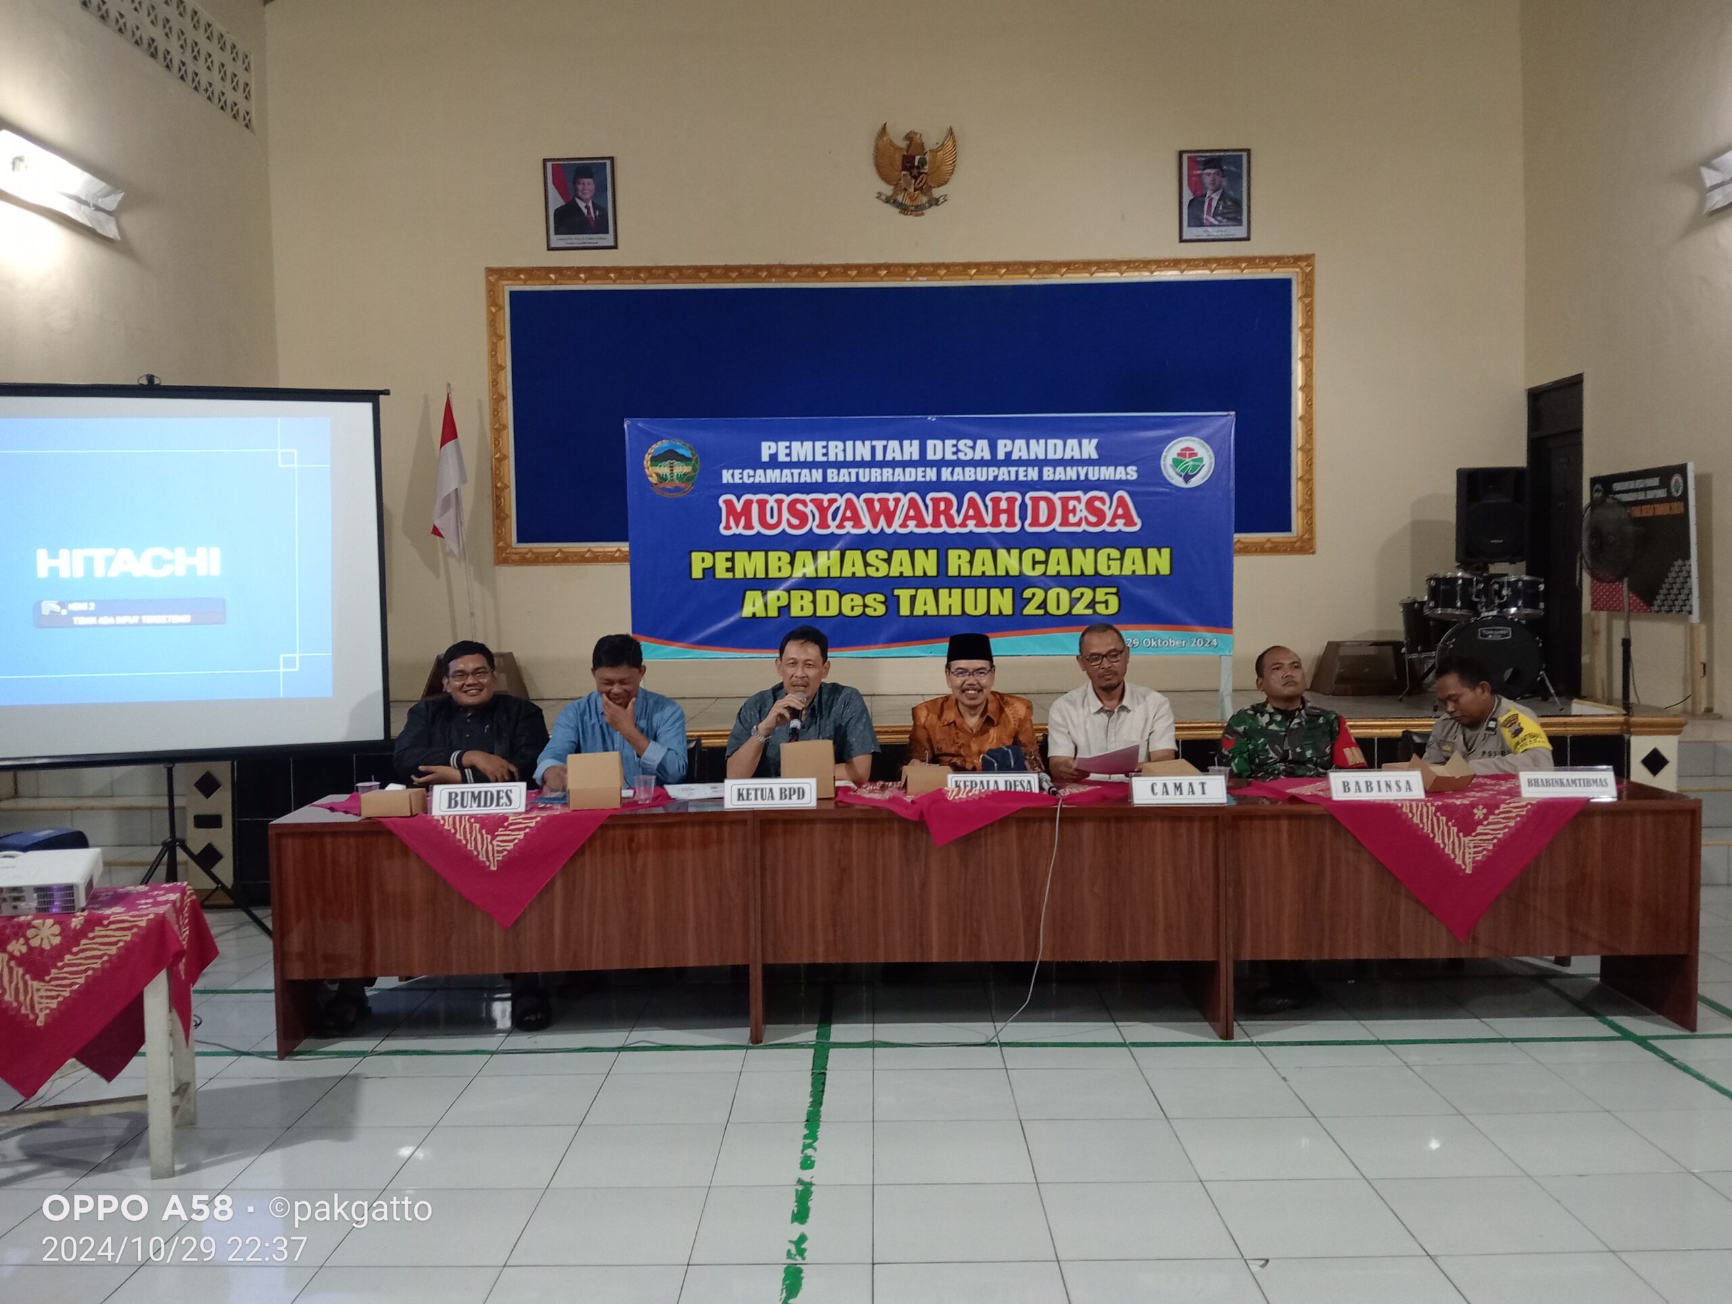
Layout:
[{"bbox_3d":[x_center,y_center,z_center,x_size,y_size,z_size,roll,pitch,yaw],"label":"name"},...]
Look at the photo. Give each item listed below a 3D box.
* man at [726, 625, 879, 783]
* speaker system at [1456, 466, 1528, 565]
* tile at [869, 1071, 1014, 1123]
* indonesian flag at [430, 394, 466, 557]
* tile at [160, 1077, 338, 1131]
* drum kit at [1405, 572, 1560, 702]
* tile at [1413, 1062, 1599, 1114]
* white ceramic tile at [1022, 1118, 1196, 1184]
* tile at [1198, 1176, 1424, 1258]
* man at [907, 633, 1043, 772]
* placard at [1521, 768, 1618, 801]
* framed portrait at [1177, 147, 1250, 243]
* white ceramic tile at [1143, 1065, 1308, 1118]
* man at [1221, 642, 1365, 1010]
[{"bbox_3d":[-0.225,0.563,5.180,0.560,1.320,0.750,-1,3,4],"label":"man"},{"bbox_3d":[3.947,-0.866,8.850,0.410,0.600,0.360,0,3,14],"label":"speaker system"},{"bbox_3d":[0.224,1.274,4.025,0.400,0.010,0.400,-1,3,0],"label":"tile"},{"bbox_3d":[-2.340,-0.992,7.879,0.200,0.920,0.140,-1,3,0],"label":"indonesian flag"},{"bbox_3d":[-1.776,1.306,4.045,0.400,0.010,0.400,-1,3,0],"label":"tile"},{"bbox_3d":[3.622,-0.088,8.299,0.900,0.790,0.920,0,3,12],"label":"drum kit"},{"bbox_3d":[1.824,1.255,4.021,0.400,0.010,0.400,-1,3,0],"label":"tile"},{"bbox_3d":[0.622,1.290,3.626,0.400,0.010,0.400,-1,3,1],"label":"white ceramic tile"},{"bbox_3d":[1.018,1.304,3.228,0.400,0.010,0.400,-1,3,0],"label":"tile"},{"bbox_3d":[0.400,0.578,5.060,0.518,1.281,0.780,-1,3,0],"label":"man"},{"bbox_3d":[2.269,0.420,4.538,0.295,0.105,0.070,0,3,8],"label":"placard"},{"bbox_3d":[1.987,-2.596,7.984,0.407,0.517,0.030,-1,3,0],"label":"framed portrait"},{"bbox_3d":[1.024,1.267,4.027,0.400,0.010,0.400,-1,3,0],"label":"white ceramic tile"},{"bbox_3d":[1.574,0.592,5.054,0.560,1.220,0.800,-1,3,6],"label":"man"}]

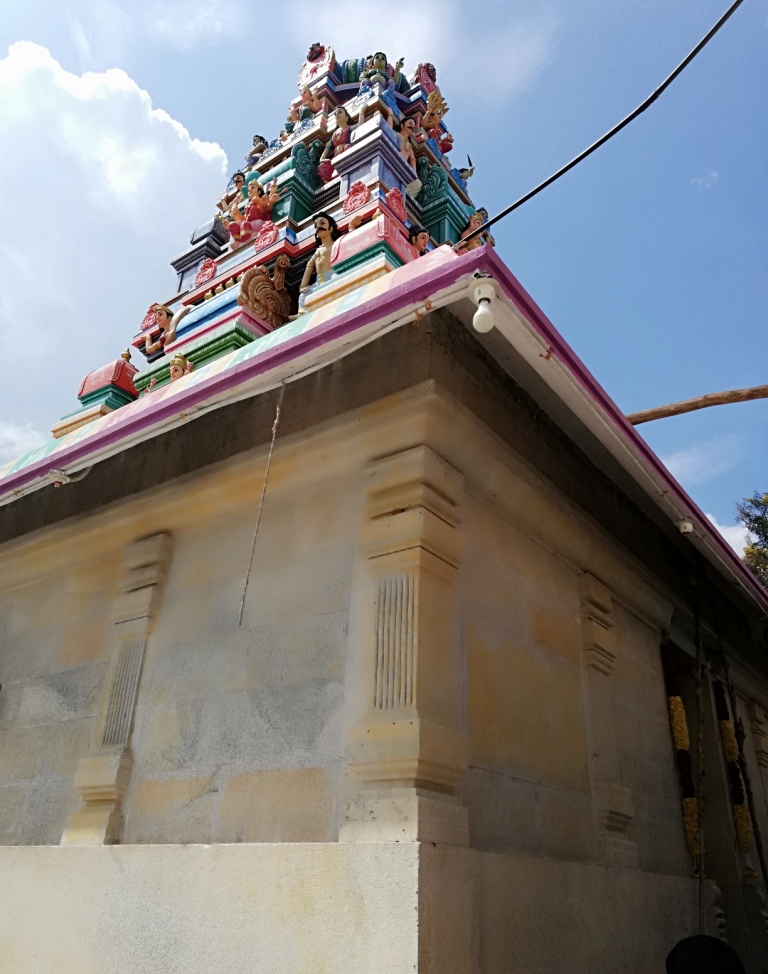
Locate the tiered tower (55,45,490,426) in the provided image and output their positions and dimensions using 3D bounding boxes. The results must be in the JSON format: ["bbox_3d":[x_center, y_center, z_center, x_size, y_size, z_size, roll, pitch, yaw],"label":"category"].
[{"bbox_3d":[-0.341,-2.614,9.378,4.067,6.051,4.067,-17,-33,32],"label":"tiered tower"}]

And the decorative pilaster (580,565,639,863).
[{"bbox_3d":[1.107,1.143,4.003,0.076,1.409,0.319,-17,-33,32],"label":"decorative pilaster"}]

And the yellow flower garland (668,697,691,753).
[{"bbox_3d":[1.784,1.438,4.841,0.087,0.305,0.087,-17,-33,32],"label":"yellow flower garland"}]

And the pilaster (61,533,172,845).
[{"bbox_3d":[-1.224,0.907,3.710,0.314,1.409,0.076,-17,-33,32],"label":"pilaster"}]

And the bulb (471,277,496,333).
[{"bbox_3d":[0.286,-0.524,2.299,0.076,0.148,0.076,2,-27,1],"label":"bulb"}]

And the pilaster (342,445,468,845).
[{"bbox_3d":[0.095,0.564,2.968,0.311,1.414,0.311,-17,-33,32],"label":"pilaster"}]

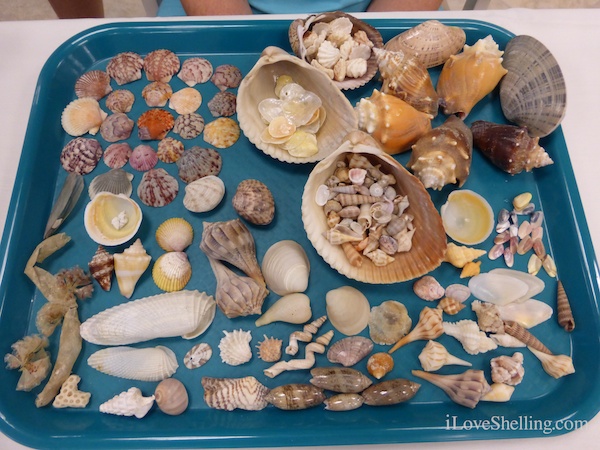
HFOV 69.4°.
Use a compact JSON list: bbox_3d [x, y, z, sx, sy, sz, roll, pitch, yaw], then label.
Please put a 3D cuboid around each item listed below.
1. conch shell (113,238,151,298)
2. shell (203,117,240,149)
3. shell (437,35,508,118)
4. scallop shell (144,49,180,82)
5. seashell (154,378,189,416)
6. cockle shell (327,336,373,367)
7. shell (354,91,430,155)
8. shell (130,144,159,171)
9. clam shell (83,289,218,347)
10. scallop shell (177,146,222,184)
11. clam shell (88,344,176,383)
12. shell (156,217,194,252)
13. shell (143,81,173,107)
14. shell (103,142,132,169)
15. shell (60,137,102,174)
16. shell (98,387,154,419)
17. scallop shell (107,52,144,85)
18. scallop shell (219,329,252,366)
[{"bbox_3d":[-0.134,0.034,0.343,0.030,0.020,0.049,1,70,0],"label":"conch shell"},{"bbox_3d":[-0.071,-0.084,0.391,0.033,0.009,0.030,-38,75,-13],"label":"shell"},{"bbox_3d":[0.155,-0.133,0.385,0.054,0.047,0.082,21,72,6],"label":"shell"},{"bbox_3d":[-0.133,-0.153,0.416,0.034,0.009,0.035,-4,70,-2],"label":"scallop shell"},{"bbox_3d":[-0.091,0.122,0.307,0.024,0.017,0.023,9,71,2],"label":"seashell"},{"bbox_3d":[0.037,0.092,0.320,0.035,0.009,0.019,-9,71,-4],"label":"cockle shell"},{"bbox_3d":[0.077,-0.088,0.369,0.065,0.040,0.053,10,70,3],"label":"shell"},{"bbox_3d":[-0.136,-0.059,0.373,0.024,0.007,0.024,-6,70,-3],"label":"shell"},{"bbox_3d":[-0.114,0.072,0.323,0.104,0.019,0.036,-11,71,-5],"label":"clam shell"},{"bbox_3d":[-0.087,-0.054,0.371,0.039,0.011,0.036,-33,74,-11],"label":"scallop shell"},{"bbox_3d":[-0.122,0.099,0.314,0.066,0.012,0.026,4,70,1],"label":"clam shell"},{"bbox_3d":[-0.102,0.006,0.350,0.029,0.010,0.030,-22,72,-8],"label":"shell"},{"bbox_3d":[-0.132,-0.122,0.397,0.027,0.009,0.029,-7,71,-3],"label":"shell"},{"bbox_3d":[-0.159,-0.062,0.375,0.023,0.007,0.026,43,76,13],"label":"shell"},{"bbox_3d":[-0.190,-0.062,0.373,0.034,0.010,0.035,34,74,11],"label":"shell"},{"bbox_3d":[-0.121,0.126,0.305,0.040,0.017,0.021,-14,72,-5],"label":"shell"},{"bbox_3d":[-0.164,-0.149,0.404,0.034,0.010,0.035,-20,72,-7],"label":"scallop shell"},{"bbox_3d":[-0.048,0.089,0.320,0.028,0.010,0.027,38,74,12],"label":"scallop shell"}]

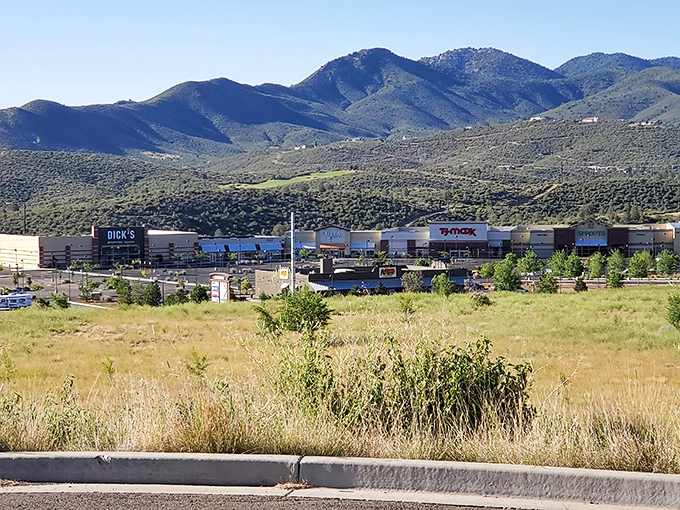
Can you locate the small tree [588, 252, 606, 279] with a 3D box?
[{"bbox_3d":[49.156,2.195,195.000,3.436,5.345,3.264,0,3,0],"label":"small tree"}]

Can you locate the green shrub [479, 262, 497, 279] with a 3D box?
[{"bbox_3d":[29.312,3.378,203.000,3.577,3.776,3.398,0,3,0],"label":"green shrub"}]

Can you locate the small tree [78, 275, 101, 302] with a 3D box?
[{"bbox_3d":[-51.988,6.953,212.000,4.429,5.695,4.207,0,4,0],"label":"small tree"}]

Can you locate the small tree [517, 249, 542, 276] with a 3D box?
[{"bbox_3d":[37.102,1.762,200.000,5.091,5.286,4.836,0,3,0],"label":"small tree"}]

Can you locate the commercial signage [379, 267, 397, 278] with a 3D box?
[{"bbox_3d":[10.091,3.718,217.000,4.084,2.337,0.300,-2,4,-28],"label":"commercial signage"}]

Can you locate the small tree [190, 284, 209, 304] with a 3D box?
[{"bbox_3d":[-28.471,7.802,207.000,4.324,4.369,4.108,0,4,0],"label":"small tree"}]

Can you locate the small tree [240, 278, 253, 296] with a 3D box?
[{"bbox_3d":[-20.320,7.117,222.000,2.530,3.940,2.403,0,4,0],"label":"small tree"}]

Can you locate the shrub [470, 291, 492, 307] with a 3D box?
[{"bbox_3d":[10.389,3.194,75.000,1.567,1.151,1.488,0,4,0],"label":"shrub"}]

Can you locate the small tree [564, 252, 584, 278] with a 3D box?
[{"bbox_3d":[44.765,2.195,195.000,3.818,5.345,3.627,0,3,0],"label":"small tree"}]

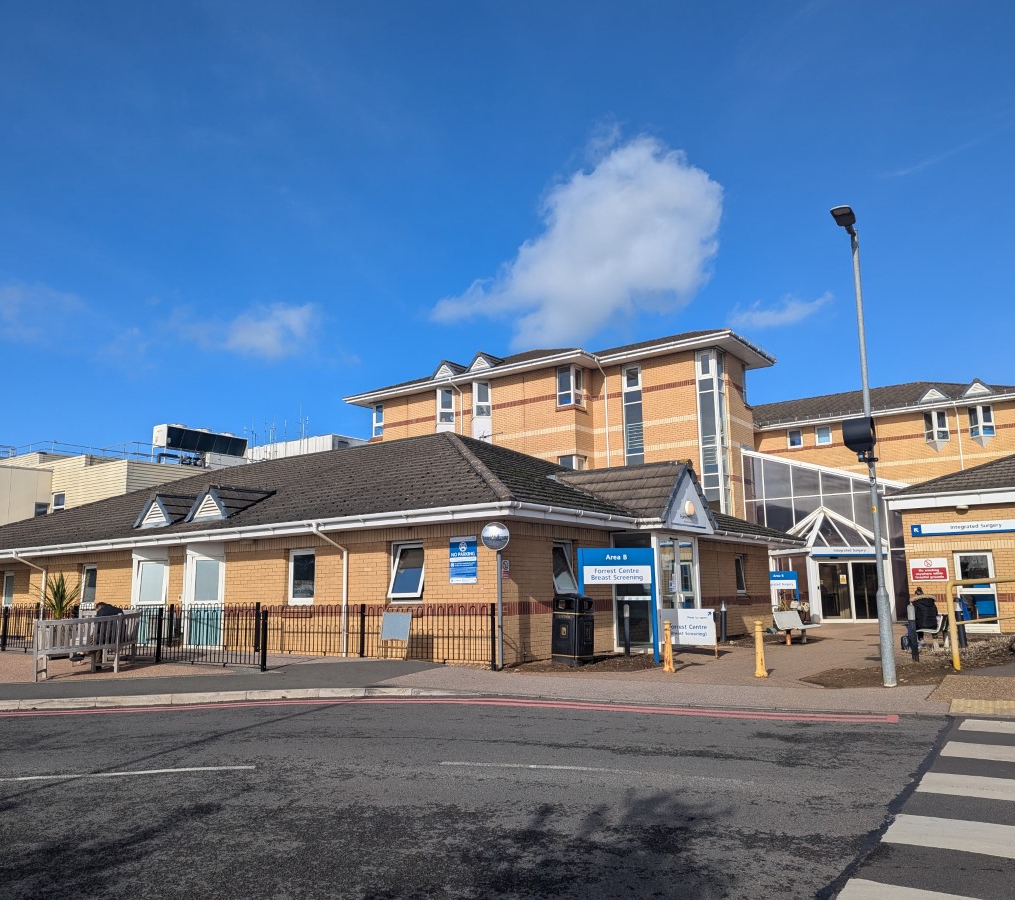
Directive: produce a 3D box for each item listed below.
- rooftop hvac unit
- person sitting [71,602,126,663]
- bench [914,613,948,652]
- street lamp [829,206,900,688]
[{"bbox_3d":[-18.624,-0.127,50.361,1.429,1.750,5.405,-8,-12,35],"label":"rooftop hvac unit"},{"bbox_3d":[-6.490,2.968,13.239,0.740,1.050,0.500,1,-10,-10],"label":"person sitting"},{"bbox_3d":[8.232,3.505,16.190,0.550,0.730,1.550,-8,-12,35],"label":"bench"},{"bbox_3d":[4.448,-0.122,10.486,0.400,6.080,0.750,-6,-11,27],"label":"street lamp"}]

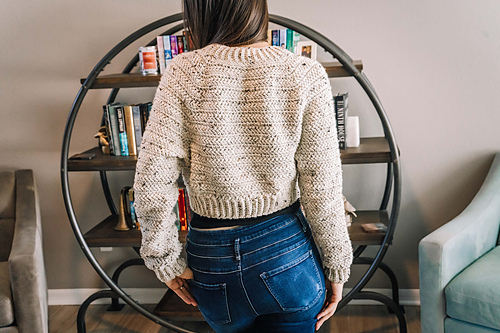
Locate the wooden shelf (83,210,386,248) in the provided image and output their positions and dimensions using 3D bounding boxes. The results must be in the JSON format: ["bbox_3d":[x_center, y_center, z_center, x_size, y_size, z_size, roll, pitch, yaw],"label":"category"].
[{"bbox_3d":[-0.060,0.308,2.967,1.474,0.046,0.377,-2,12,10],"label":"wooden shelf"}]

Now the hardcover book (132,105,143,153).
[{"bbox_3d":[-0.522,-0.188,2.950,0.034,0.236,0.160,-2,12,10],"label":"hardcover book"}]

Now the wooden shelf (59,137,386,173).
[{"bbox_3d":[-0.086,-0.059,2.889,1.550,0.046,0.377,-2,12,10],"label":"wooden shelf"}]

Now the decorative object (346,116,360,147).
[{"bbox_3d":[0.475,-0.163,2.760,0.057,0.141,0.068,-2,12,10],"label":"decorative object"}]

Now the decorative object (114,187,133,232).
[{"bbox_3d":[-0.626,0.202,2.991,0.108,0.223,0.085,-2,12,10],"label":"decorative object"}]

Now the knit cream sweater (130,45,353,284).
[{"bbox_3d":[-0.012,-0.008,1.540,0.550,0.605,0.285,-2,12,6],"label":"knit cream sweater"}]

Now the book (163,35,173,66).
[{"bbox_3d":[-0.370,-0.529,2.832,0.032,0.172,0.130,-2,12,10],"label":"book"}]

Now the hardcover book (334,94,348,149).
[{"bbox_3d":[0.424,-0.211,2.754,0.042,0.242,0.160,0,13,15],"label":"hardcover book"}]

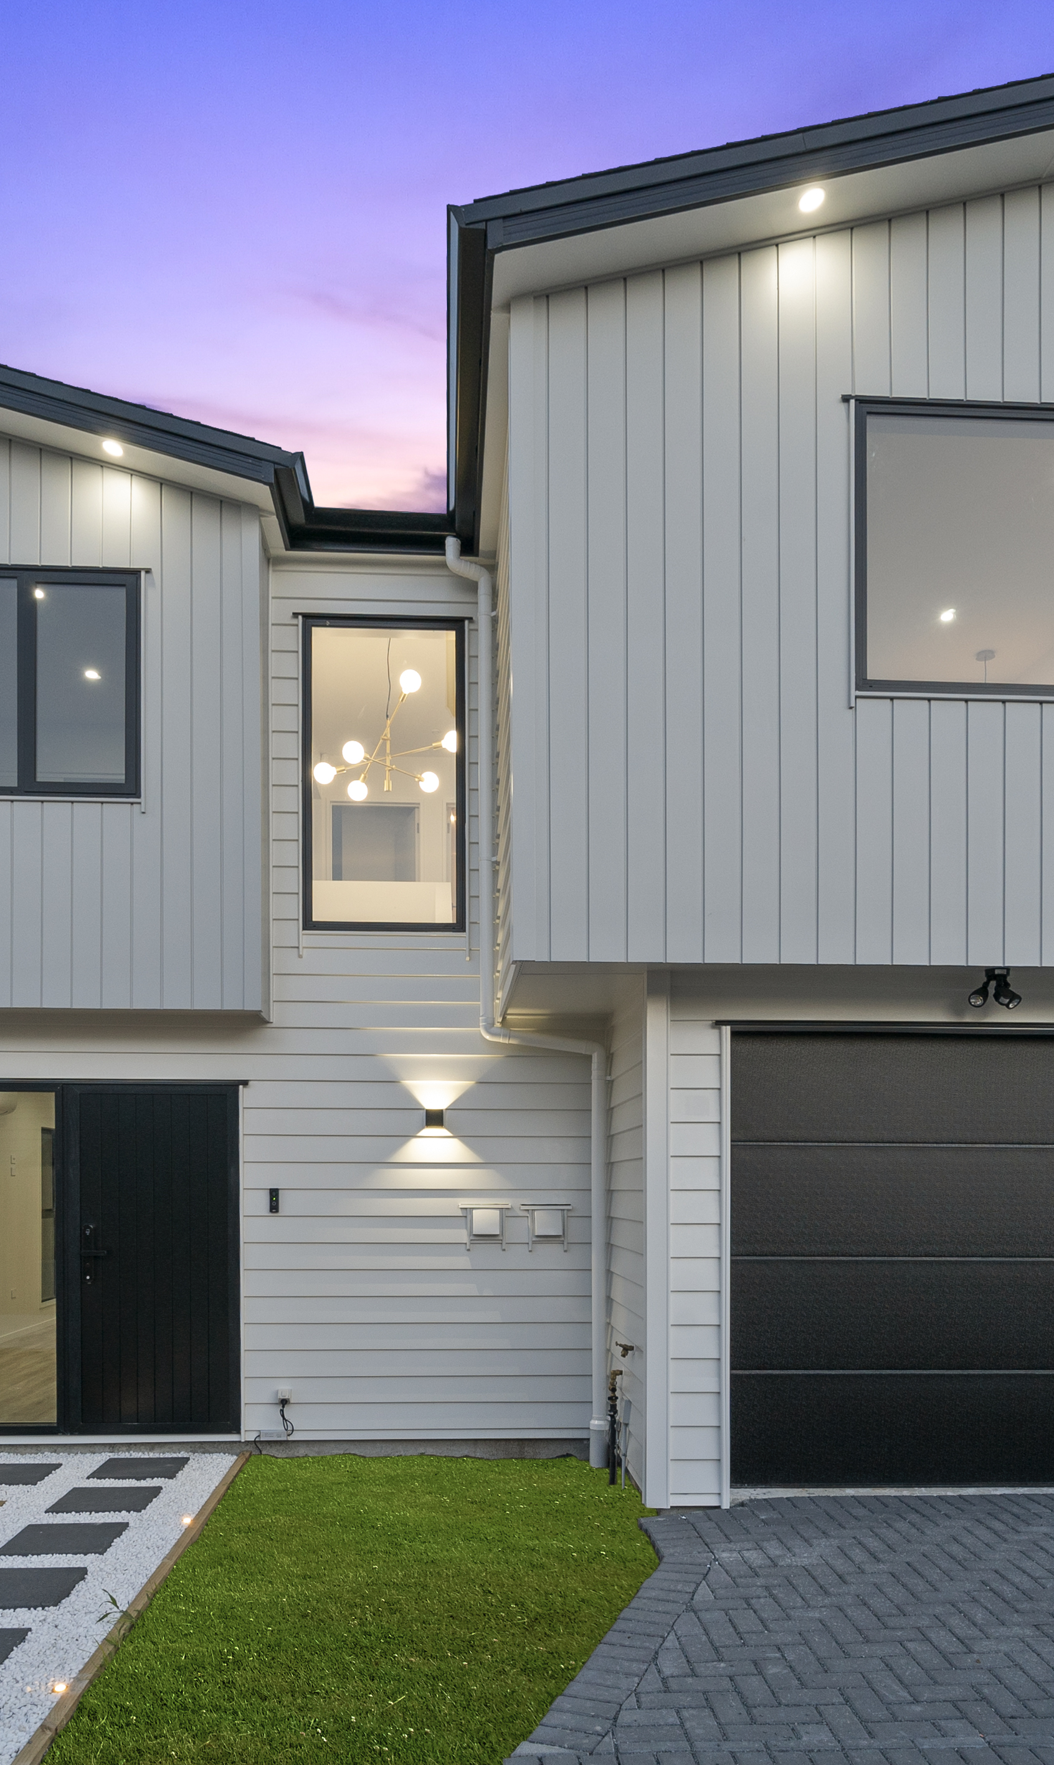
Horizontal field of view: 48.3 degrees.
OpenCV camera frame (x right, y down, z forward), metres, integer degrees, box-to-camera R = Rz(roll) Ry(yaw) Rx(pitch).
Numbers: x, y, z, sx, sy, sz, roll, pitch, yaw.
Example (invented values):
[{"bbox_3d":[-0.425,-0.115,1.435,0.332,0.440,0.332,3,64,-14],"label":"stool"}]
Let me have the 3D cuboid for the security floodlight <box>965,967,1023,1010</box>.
[{"bbox_3d":[1.930,0.440,4.850,0.220,0.170,0.170,0,0,-3],"label":"security floodlight"}]

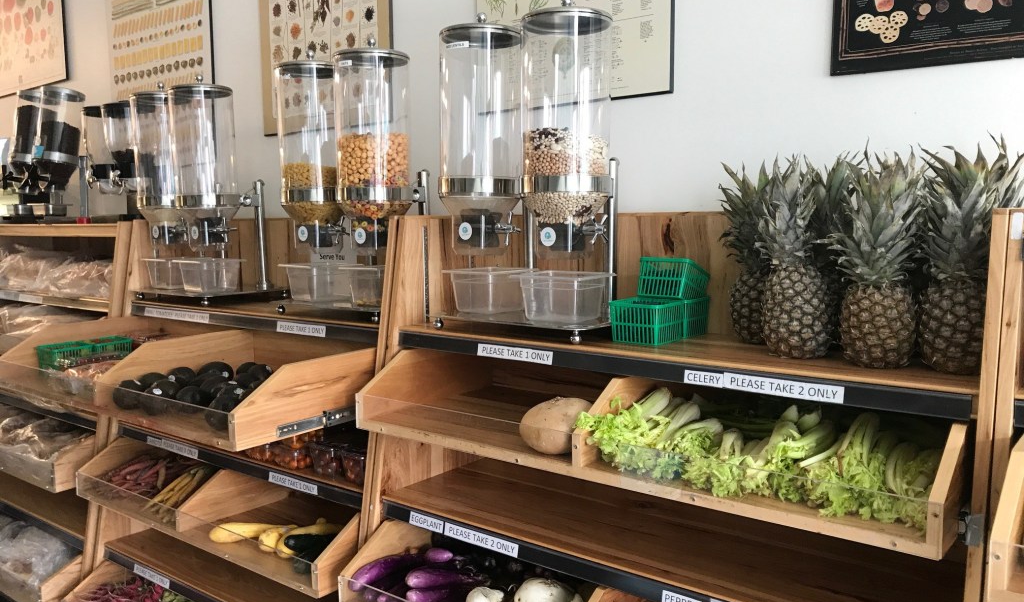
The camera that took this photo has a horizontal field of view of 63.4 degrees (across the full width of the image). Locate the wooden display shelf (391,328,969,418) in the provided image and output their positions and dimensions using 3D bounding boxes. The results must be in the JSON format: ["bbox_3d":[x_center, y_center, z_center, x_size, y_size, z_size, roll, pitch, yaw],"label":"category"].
[{"bbox_3d":[0.298,0.106,1.664,1.159,0.041,0.310,4,8,37],"label":"wooden display shelf"}]

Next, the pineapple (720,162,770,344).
[{"bbox_3d":[0.492,-0.099,1.681,0.131,0.366,0.131,4,7,39],"label":"pineapple"}]

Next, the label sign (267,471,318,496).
[{"bbox_3d":[-0.556,0.463,2.101,0.190,0.025,0.004,4,8,37],"label":"label sign"}]

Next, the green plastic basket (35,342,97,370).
[{"bbox_3d":[-1.289,0.168,2.399,0.110,0.074,0.110,4,7,39],"label":"green plastic basket"}]

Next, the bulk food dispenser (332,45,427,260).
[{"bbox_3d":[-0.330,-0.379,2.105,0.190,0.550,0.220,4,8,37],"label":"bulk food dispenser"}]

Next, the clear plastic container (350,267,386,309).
[{"bbox_3d":[-0.353,-0.040,2.248,0.169,0.100,0.169,4,7,39],"label":"clear plastic container"}]

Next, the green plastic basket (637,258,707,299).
[{"bbox_3d":[0.339,-0.033,1.752,0.112,0.081,0.112,3,-14,37],"label":"green plastic basket"}]

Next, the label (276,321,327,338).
[{"bbox_3d":[-0.541,0.074,2.123,0.195,0.027,0.004,4,8,37],"label":"label"}]

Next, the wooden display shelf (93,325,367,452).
[{"bbox_3d":[-0.630,0.182,1.960,0.569,0.151,0.446,4,8,37],"label":"wooden display shelf"}]

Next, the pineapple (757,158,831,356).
[{"bbox_3d":[0.516,-0.078,1.504,0.126,0.359,0.126,4,7,39],"label":"pineapple"}]

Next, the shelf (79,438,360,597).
[{"bbox_3d":[-0.742,0.539,2.385,1.160,0.154,0.467,4,7,38],"label":"shelf"}]

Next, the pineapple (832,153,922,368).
[{"bbox_3d":[0.633,-0.071,1.431,0.140,0.360,0.140,4,8,37],"label":"pineapple"}]

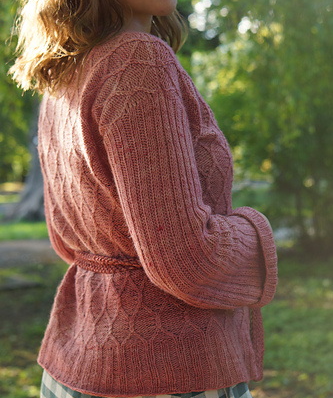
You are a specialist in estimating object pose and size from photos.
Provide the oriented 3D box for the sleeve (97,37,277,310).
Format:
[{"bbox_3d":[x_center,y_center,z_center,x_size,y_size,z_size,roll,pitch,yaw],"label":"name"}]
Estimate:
[{"bbox_3d":[0.028,-0.037,1.530,0.270,0.390,0.175,-1,2,-33],"label":"sleeve"}]

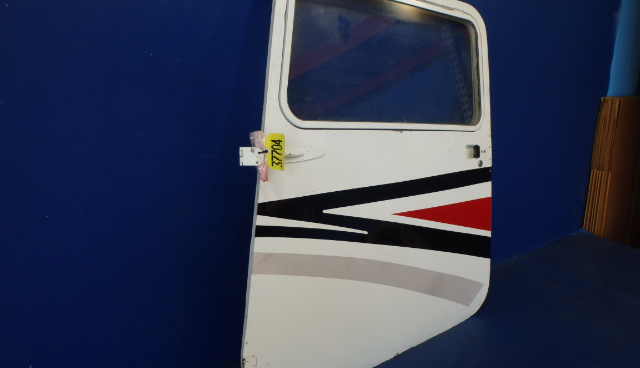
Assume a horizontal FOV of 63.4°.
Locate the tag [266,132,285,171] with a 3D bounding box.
[{"bbox_3d":[-0.096,-0.070,1.120,0.045,0.078,0.004,-5,6,-33],"label":"tag"}]

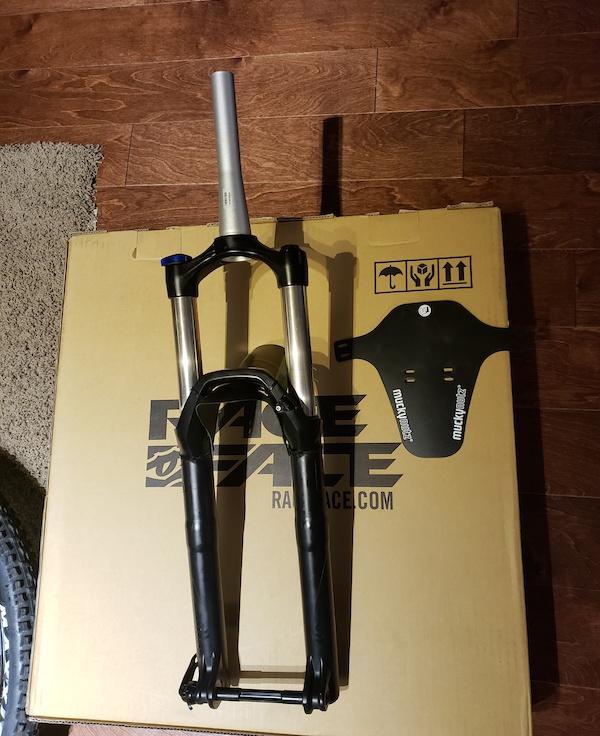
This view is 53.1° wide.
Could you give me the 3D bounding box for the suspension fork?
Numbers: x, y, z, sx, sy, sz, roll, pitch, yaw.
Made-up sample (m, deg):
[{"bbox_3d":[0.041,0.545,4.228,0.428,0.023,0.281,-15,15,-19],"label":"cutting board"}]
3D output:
[{"bbox_3d":[-0.077,0.023,0.746,0.196,0.094,0.792,-4,91,10],"label":"suspension fork"}]

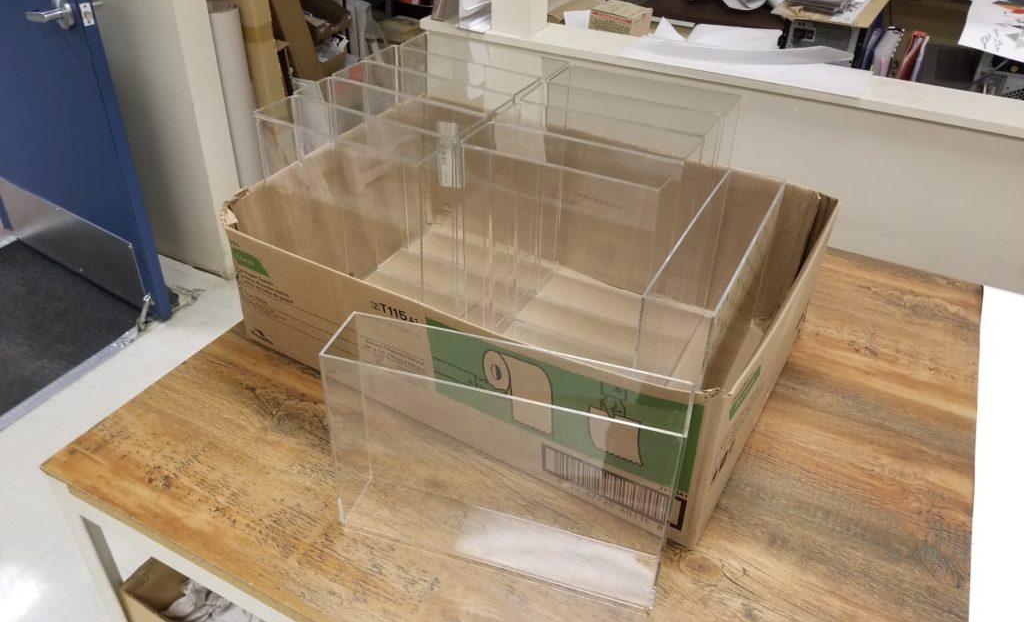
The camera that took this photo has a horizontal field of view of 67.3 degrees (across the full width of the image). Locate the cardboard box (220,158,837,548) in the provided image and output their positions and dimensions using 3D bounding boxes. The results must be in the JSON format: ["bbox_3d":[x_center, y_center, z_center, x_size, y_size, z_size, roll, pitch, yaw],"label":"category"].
[{"bbox_3d":[0.032,-0.054,0.990,0.614,0.190,0.439,20,38,23],"label":"cardboard box"}]

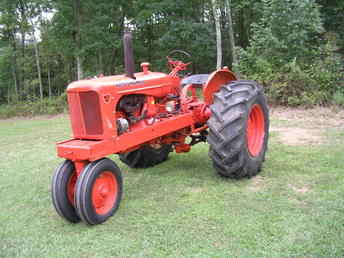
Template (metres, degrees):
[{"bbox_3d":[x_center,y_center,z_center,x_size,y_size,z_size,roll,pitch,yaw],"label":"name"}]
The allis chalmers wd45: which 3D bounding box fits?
[{"bbox_3d":[-0.190,-0.195,4.920,1.950,2.010,3.270,3,10,33],"label":"allis chalmers wd45"}]

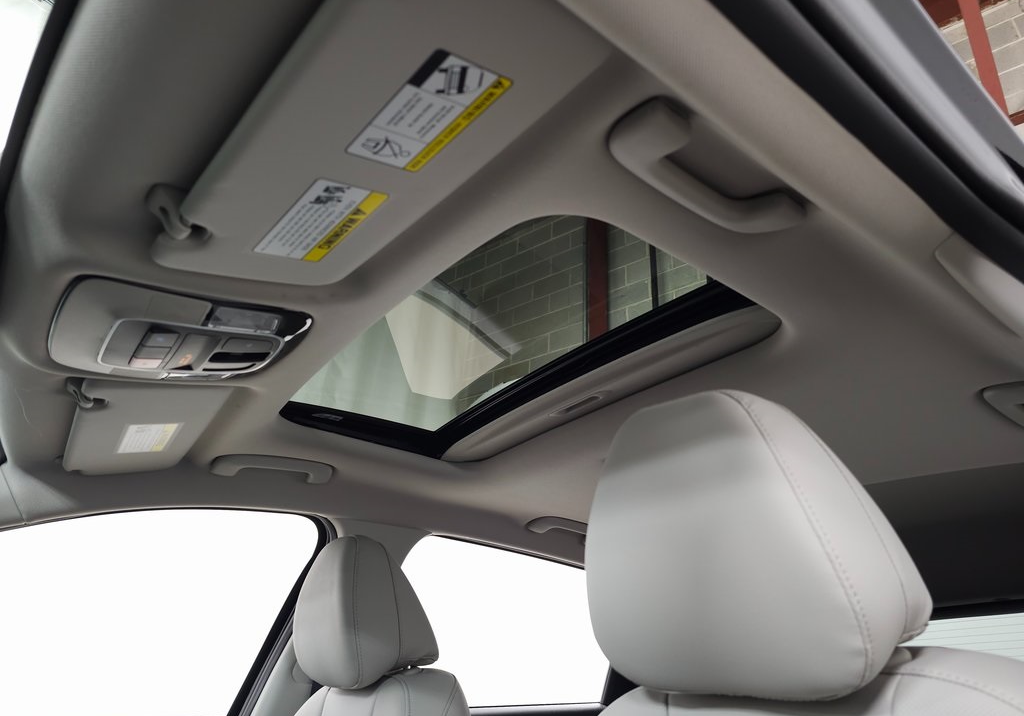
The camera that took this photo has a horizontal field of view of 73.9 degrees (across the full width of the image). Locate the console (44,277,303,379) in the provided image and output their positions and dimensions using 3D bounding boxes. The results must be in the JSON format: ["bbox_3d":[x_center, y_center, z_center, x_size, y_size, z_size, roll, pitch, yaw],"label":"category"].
[{"bbox_3d":[-0.354,-0.028,0.727,0.205,0.038,0.212,7,-25,-38],"label":"console"}]

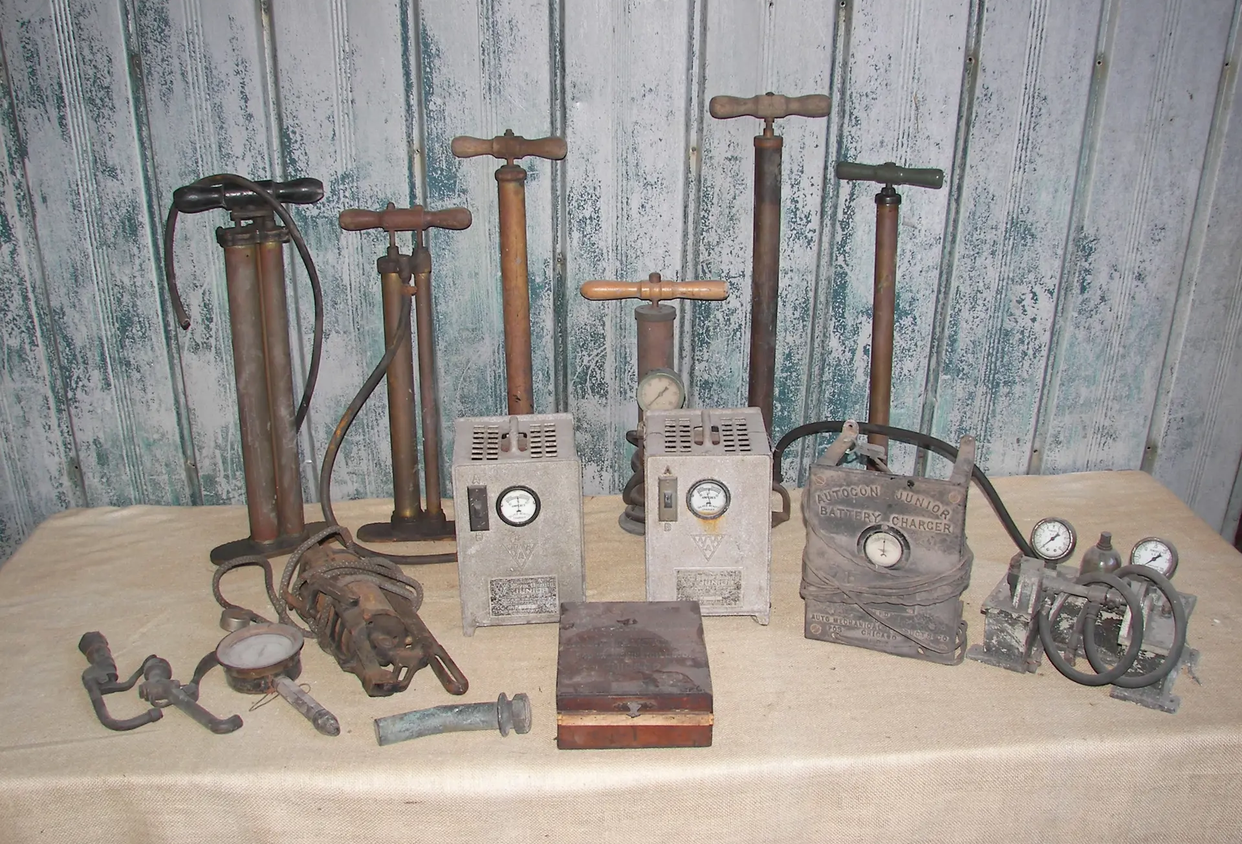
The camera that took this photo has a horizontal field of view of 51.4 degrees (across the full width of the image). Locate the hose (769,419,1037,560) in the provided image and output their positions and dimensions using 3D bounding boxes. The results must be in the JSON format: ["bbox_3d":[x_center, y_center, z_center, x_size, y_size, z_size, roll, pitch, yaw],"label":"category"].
[{"bbox_3d":[0.424,0.104,1.969,0.399,0.195,0.062,9,24,23],"label":"hose"}]

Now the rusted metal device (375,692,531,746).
[{"bbox_3d":[-0.201,0.357,1.570,0.188,0.048,0.049,-3,23,-6],"label":"rusted metal device"}]

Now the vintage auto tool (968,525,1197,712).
[{"bbox_3d":[0.615,0.220,1.688,0.266,0.190,0.166,13,26,30],"label":"vintage auto tool"}]

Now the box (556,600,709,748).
[{"bbox_3d":[0.015,0.302,1.570,0.176,0.073,0.208,-1,22,0],"label":"box"}]

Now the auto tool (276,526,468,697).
[{"bbox_3d":[-0.341,0.237,1.789,0.147,0.106,0.351,-14,26,-29],"label":"auto tool"}]

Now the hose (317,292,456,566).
[{"bbox_3d":[-0.338,0.006,1.885,0.210,0.400,0.130,-2,22,-2],"label":"hose"}]

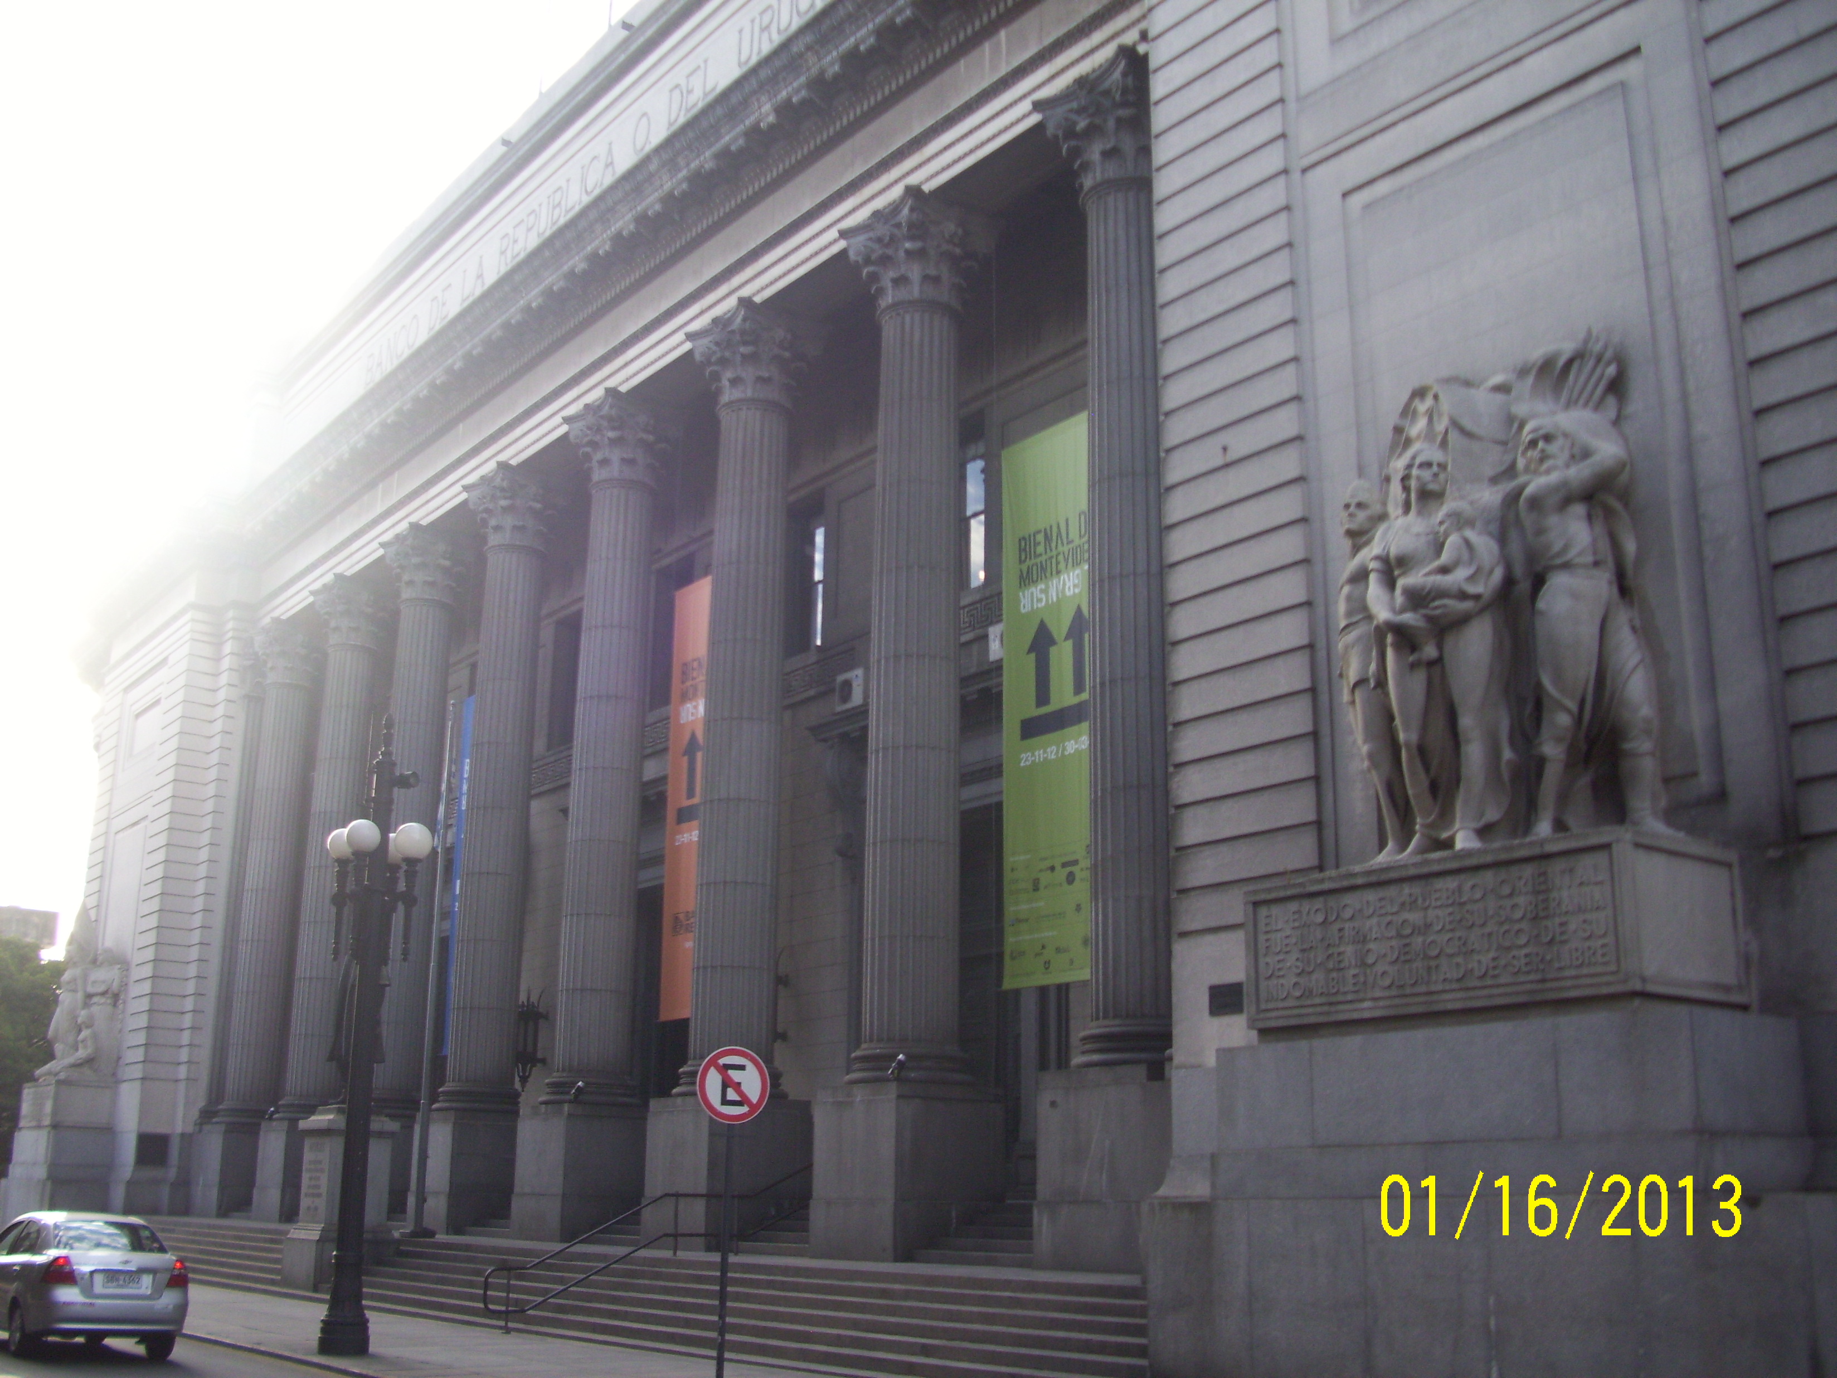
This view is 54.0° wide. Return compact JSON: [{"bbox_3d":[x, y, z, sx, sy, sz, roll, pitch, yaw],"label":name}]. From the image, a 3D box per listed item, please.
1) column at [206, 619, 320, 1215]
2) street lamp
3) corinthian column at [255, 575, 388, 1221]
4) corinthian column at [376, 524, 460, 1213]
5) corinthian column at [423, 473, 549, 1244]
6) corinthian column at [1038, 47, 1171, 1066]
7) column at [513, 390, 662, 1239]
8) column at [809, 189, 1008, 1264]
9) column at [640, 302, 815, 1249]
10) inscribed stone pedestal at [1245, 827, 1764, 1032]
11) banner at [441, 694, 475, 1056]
[{"bbox_3d":[-15.450,5.263,42.589,1.826,13.987,1.826,11,-19,-37],"label":"column"},{"bbox_3d":[-6.368,3.817,20.731,1.150,7.253,1.150,11,-19,-37],"label":"street lamp"},{"bbox_3d":[-12.910,4.420,39.430,1.826,13.987,1.826,11,-19,-37],"label":"corinthian column"},{"bbox_3d":[-10.365,3.575,36.275,1.826,13.987,1.826,11,-19,-37],"label":"corinthian column"},{"bbox_3d":[-7.815,2.729,33.123,1.826,13.987,1.826,11,-19,-37],"label":"corinthian column"},{"bbox_3d":[2.469,-1.653,20.828,1.826,11.949,1.826,0,-15,0],"label":"corinthian column"},{"bbox_3d":[-5.258,1.881,29.975,1.826,13.987,1.826,11,-19,-37],"label":"column"},{"bbox_3d":[-0.125,0.178,23.685,1.826,13.987,1.826,11,-19,-37],"label":"column"},{"bbox_3d":[-2.694,1.030,26.829,1.826,13.987,1.826,11,-19,-37],"label":"column"},{"bbox_3d":[4.175,1.884,13.370,1.451,1.049,3.331,11,-19,-37],"label":"inscribed stone pedestal"},{"bbox_3d":[-8.578,3.452,34.872,0.050,7.087,1.951,11,-19,-37],"label":"banner"}]

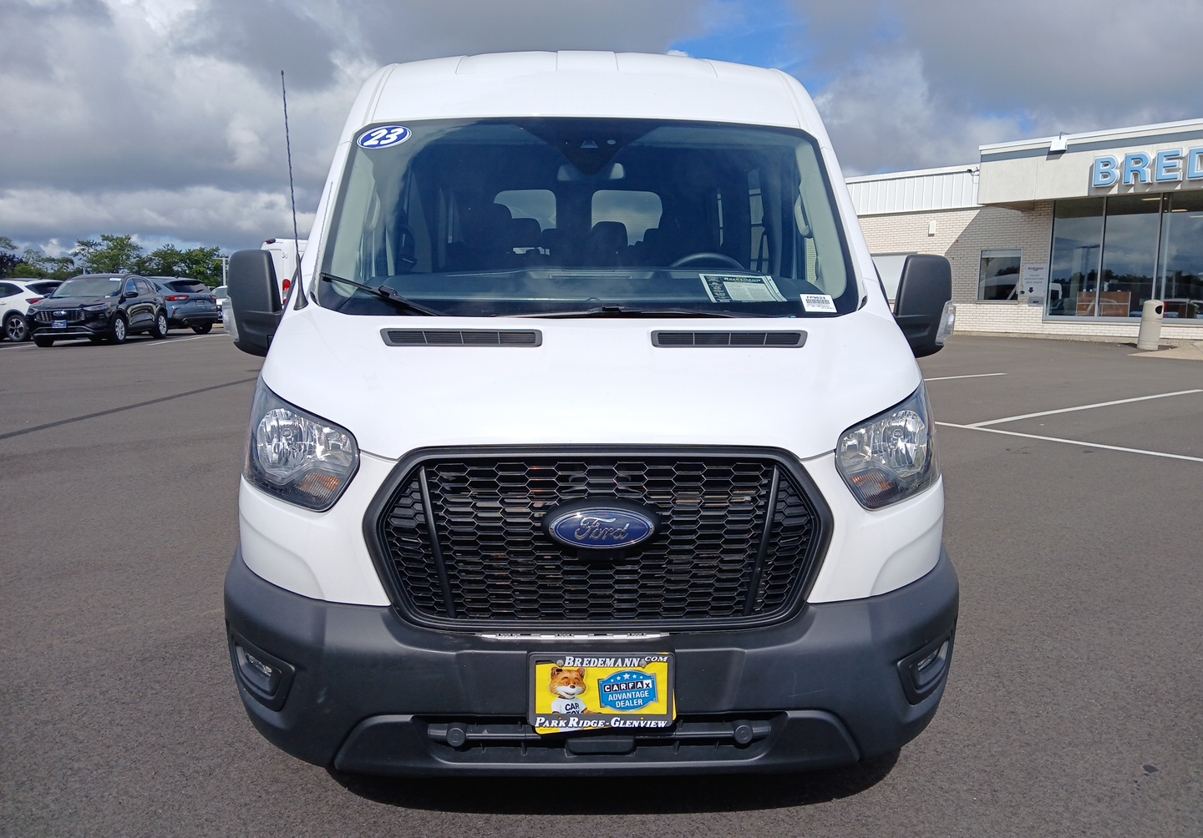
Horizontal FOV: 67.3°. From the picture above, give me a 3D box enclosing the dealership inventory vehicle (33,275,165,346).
[{"bbox_3d":[-12.459,-2.796,22.640,1.930,1.680,4.580,-1,8,-6],"label":"dealership inventory vehicle"}]

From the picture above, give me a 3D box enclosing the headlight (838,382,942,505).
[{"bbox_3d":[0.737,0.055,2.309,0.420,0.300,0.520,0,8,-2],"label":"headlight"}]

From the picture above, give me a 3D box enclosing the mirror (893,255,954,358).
[{"bbox_3d":[1.106,-0.386,3.096,0.230,0.365,0.190,0,8,-2],"label":"mirror"}]

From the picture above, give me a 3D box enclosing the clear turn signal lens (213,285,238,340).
[{"bbox_3d":[-1.233,-0.351,2.970,0.073,0.173,0.070,0,9,-2],"label":"clear turn signal lens"}]

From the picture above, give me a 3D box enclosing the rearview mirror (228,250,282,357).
[{"bbox_3d":[-1.132,-0.384,2.998,0.240,0.370,0.200,0,8,-2],"label":"rearview mirror"}]

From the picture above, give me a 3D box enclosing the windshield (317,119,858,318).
[{"bbox_3d":[-0.029,-0.639,2.945,1.740,1.050,0.250,0,-36,-2],"label":"windshield"}]

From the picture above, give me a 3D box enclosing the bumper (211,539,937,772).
[{"bbox_3d":[-0.002,0.565,2.245,2.010,0.400,0.580,0,8,-2],"label":"bumper"}]

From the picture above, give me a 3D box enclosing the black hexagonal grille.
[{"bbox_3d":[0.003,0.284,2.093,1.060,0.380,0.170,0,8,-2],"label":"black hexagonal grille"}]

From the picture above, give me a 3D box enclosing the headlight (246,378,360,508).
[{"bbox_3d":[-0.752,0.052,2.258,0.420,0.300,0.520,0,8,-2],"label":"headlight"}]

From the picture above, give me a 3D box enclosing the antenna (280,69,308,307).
[{"bbox_3d":[-1.000,-0.748,2.920,0.045,0.769,0.050,-4,1,-1],"label":"antenna"}]

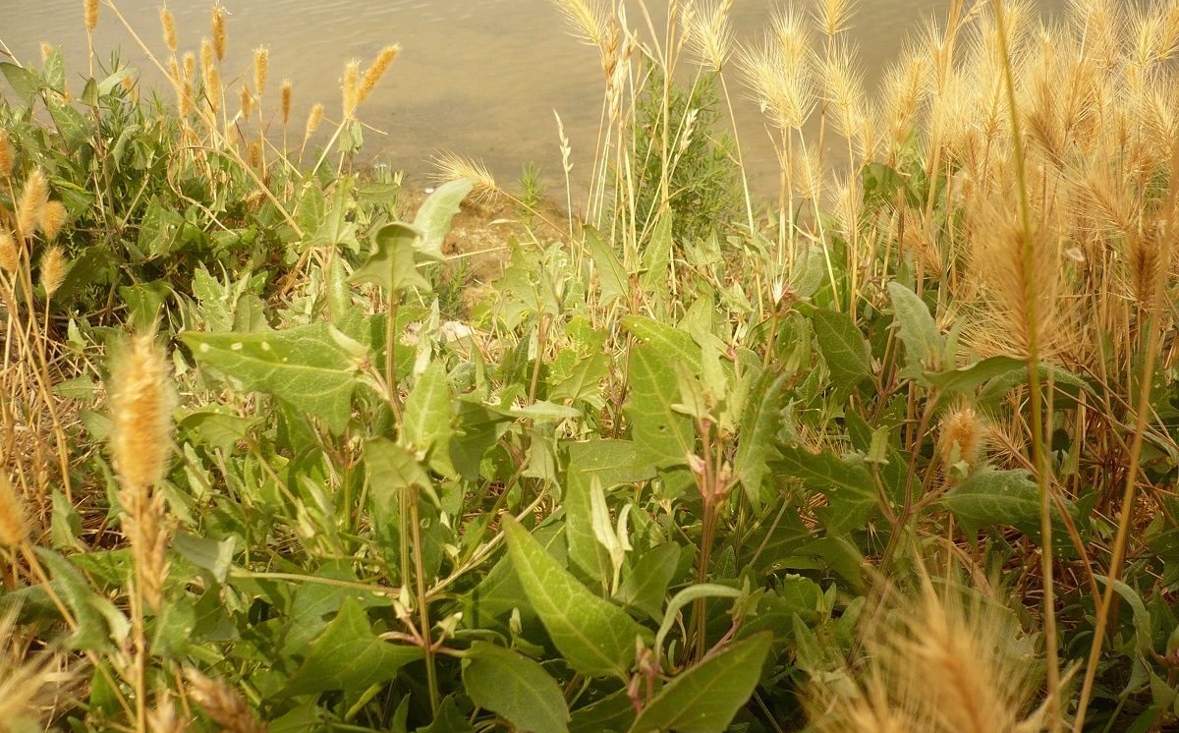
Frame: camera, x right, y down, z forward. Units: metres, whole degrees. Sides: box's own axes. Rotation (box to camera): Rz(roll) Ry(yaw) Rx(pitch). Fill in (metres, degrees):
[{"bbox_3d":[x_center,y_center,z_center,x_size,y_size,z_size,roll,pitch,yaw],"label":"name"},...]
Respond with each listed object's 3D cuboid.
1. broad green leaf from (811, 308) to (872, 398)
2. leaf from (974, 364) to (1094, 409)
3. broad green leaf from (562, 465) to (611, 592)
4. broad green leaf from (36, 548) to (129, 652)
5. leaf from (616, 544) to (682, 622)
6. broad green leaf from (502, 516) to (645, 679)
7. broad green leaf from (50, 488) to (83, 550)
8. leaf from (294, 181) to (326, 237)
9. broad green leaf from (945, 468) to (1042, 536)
[{"bbox_3d":[0.148,-0.013,0.700,0.034,0.013,0.051,-31,73,2],"label":"broad green leaf"},{"bbox_3d":[0.251,0.012,0.670,0.065,0.016,0.026,-5,44,5],"label":"leaf"},{"bbox_3d":[-0.001,0.074,0.550,0.024,0.011,0.059,-9,69,3],"label":"broad green leaf"},{"bbox_3d":[-0.204,0.091,0.470,0.030,0.016,0.051,-34,67,-28],"label":"broad green leaf"},{"bbox_3d":[0.029,0.093,0.530,0.029,0.013,0.037,31,65,19],"label":"leaf"},{"bbox_3d":[-0.010,0.088,0.470,0.034,0.013,0.078,-34,67,-17],"label":"broad green leaf"},{"bbox_3d":[-0.287,0.083,0.650,0.019,0.012,0.037,-20,63,-14],"label":"broad green leaf"},{"bbox_3d":[-0.245,-0.138,1.050,0.030,0.049,0.013,-4,-4,-12],"label":"leaf"},{"bbox_3d":[0.201,0.067,0.580,0.057,0.017,0.040,0,49,11],"label":"broad green leaf"}]

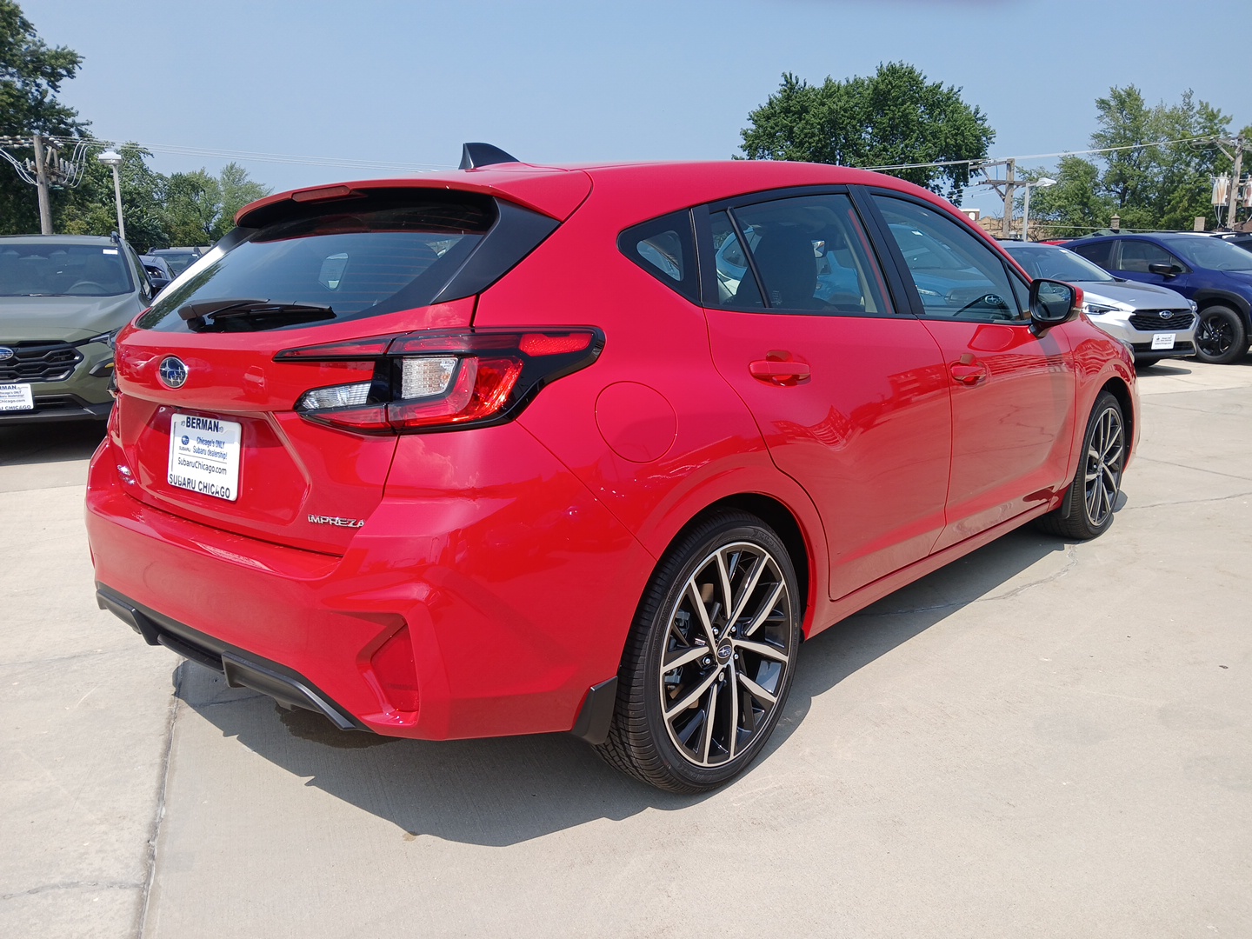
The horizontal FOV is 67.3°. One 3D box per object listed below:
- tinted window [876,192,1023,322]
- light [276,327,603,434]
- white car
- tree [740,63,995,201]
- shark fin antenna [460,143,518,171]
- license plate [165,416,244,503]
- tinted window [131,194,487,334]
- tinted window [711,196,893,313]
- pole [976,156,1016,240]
[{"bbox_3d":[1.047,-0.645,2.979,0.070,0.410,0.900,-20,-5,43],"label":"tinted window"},{"bbox_3d":[-0.342,-0.161,1.706,0.460,0.190,0.420,8,14,42],"label":"light"},{"bbox_3d":[5.240,-2.140,12.130,1.800,1.470,4.475,-4,11,-15],"label":"white car"},{"bbox_3d":[14.900,-17.600,58.000,15.700,15.000,14.500,1,11,14],"label":"tree"},{"bbox_3d":[-0.362,-0.811,2.490,0.070,0.075,0.195,8,14,42],"label":"shark fin antenna"},{"bbox_3d":[-0.901,-0.030,2.006,0.311,0.160,0.020,8,5,42],"label":"license plate"},{"bbox_3d":[-0.761,-0.444,2.099,1.250,0.110,0.500,8,52,42],"label":"tinted window"},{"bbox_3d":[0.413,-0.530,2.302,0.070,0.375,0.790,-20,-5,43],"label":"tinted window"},{"bbox_3d":[18.200,-11.700,46.000,2.000,7.500,0.500,1,11,14],"label":"pole"}]

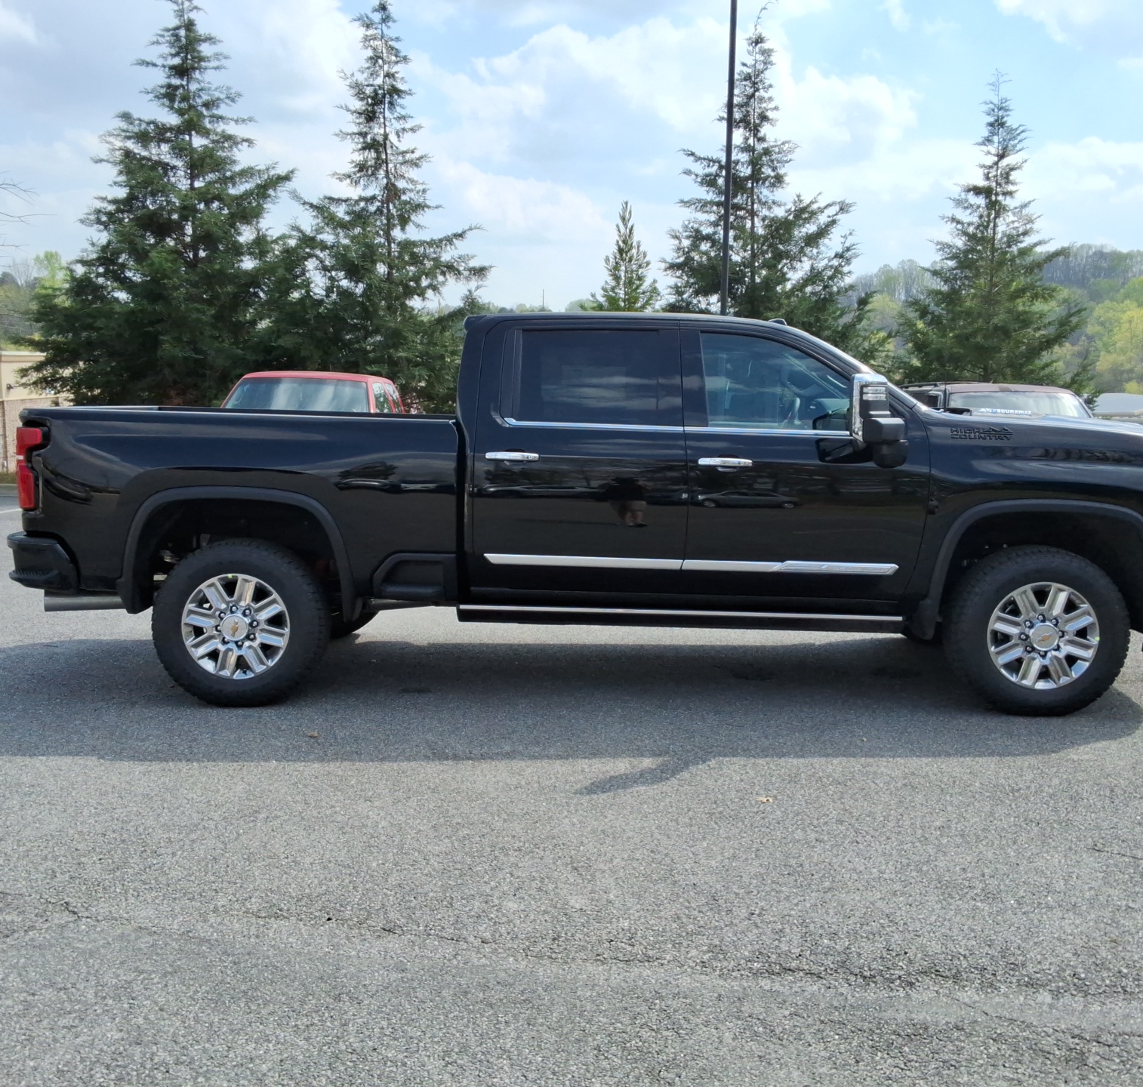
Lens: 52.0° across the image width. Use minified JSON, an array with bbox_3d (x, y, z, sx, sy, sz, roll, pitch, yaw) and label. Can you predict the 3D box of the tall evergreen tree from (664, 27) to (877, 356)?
[{"bbox_3d":[3.133,-4.431,18.361,3.600,7.068,3.600,0,8,0],"label":"tall evergreen tree"}]

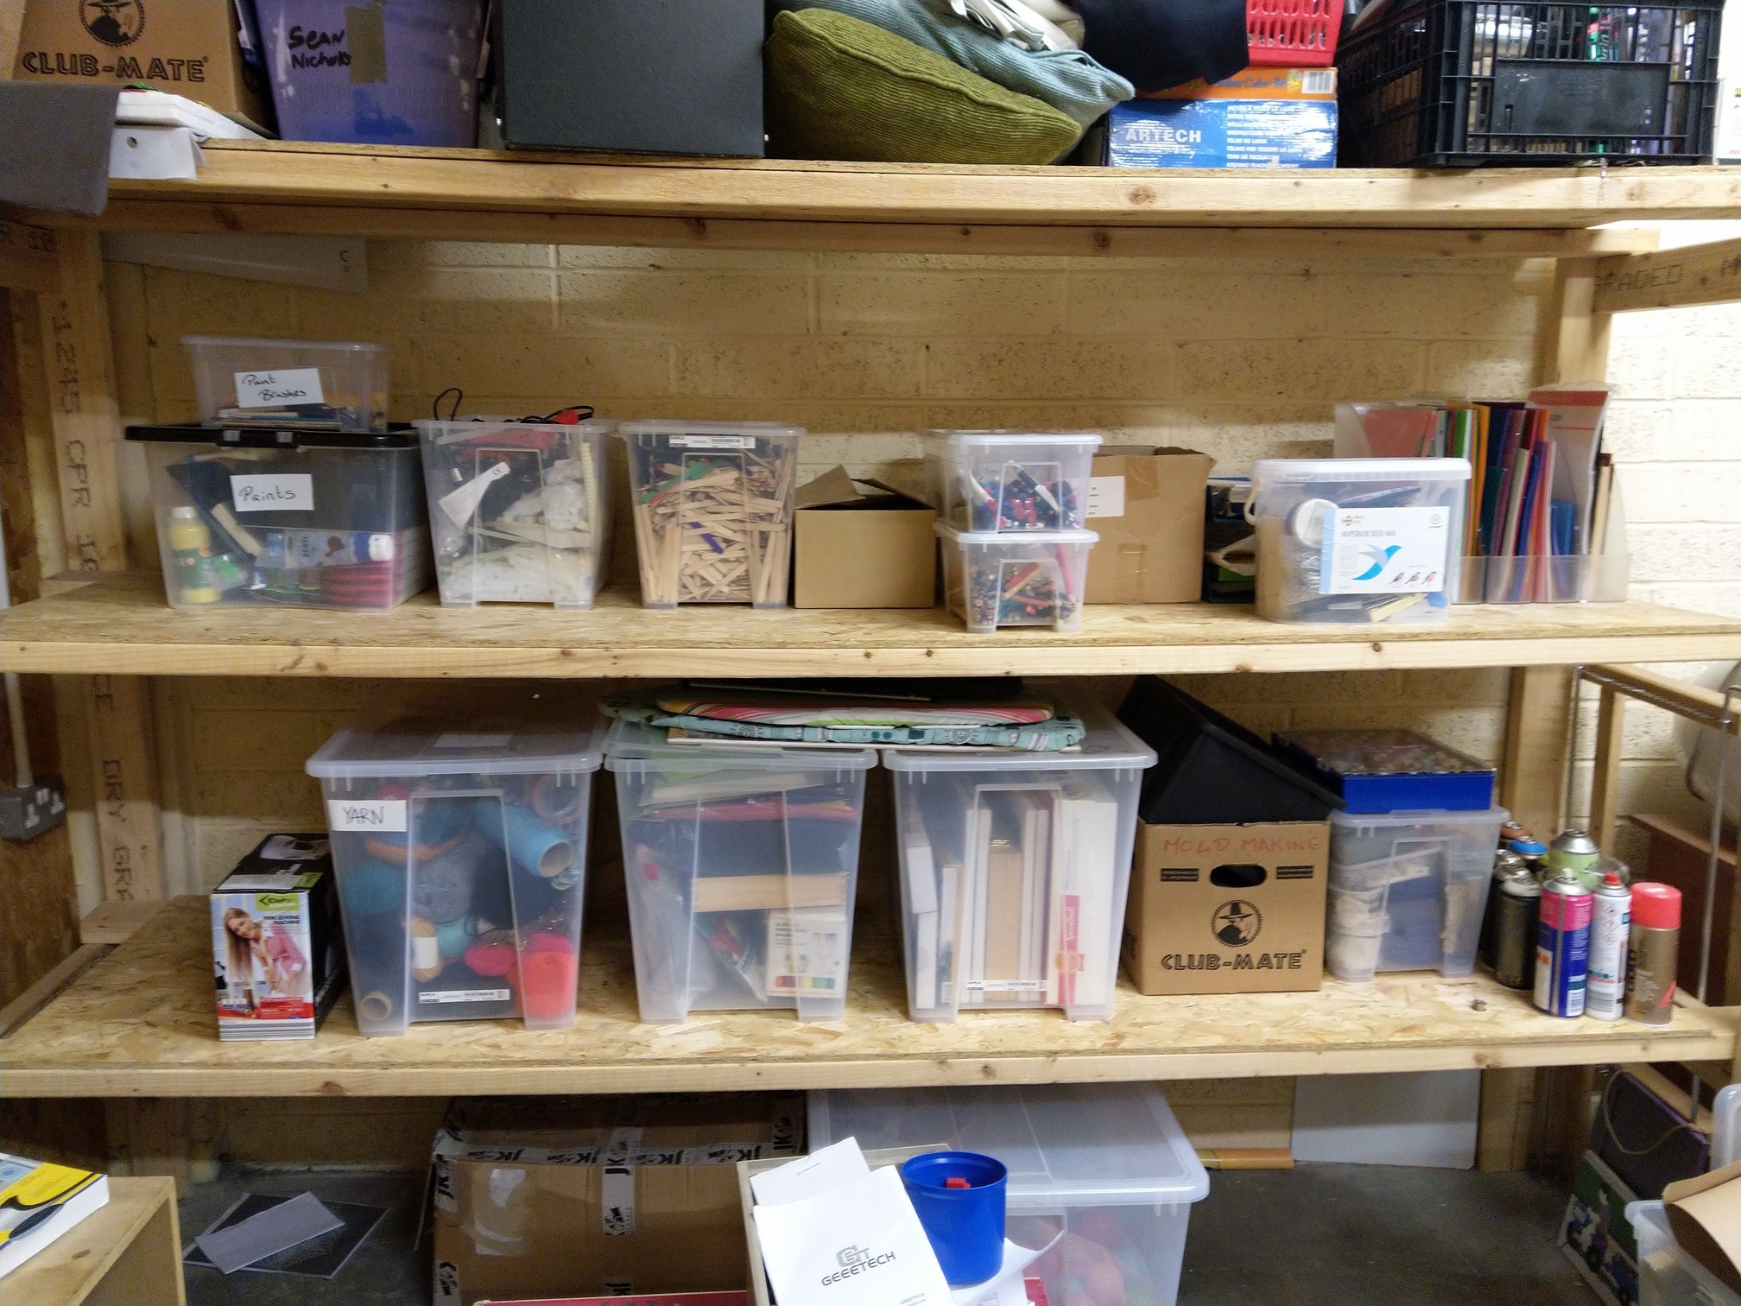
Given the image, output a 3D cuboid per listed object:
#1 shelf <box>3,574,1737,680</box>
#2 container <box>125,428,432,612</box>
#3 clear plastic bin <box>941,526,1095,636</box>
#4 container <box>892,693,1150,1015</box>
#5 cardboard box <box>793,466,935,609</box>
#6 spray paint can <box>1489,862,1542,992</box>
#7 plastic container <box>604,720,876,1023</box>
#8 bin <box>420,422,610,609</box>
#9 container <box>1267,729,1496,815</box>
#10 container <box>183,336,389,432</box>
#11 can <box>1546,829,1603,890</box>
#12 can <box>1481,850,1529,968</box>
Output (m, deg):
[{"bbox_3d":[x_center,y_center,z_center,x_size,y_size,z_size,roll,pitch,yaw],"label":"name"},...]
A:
[{"bbox_3d":[-0.003,-0.049,1.966,2.460,0.053,0.605,0,10,-3],"label":"shelf"},{"bbox_3d":[-0.854,-0.217,1.960,0.408,0.264,0.330,-1,10,-5],"label":"container"},{"bbox_3d":[0.199,-0.112,1.787,0.190,0.140,0.280,0,8,-4],"label":"clear plastic bin"},{"bbox_3d":[0.196,0.287,2.036,0.389,0.422,0.566,0,10,-3],"label":"container"},{"bbox_3d":[-0.013,-0.196,2.055,0.217,0.215,0.220,0,10,-3],"label":"cardboard box"},{"bbox_3d":[1.022,0.431,1.992,0.066,0.193,0.066,0,8,0],"label":"spray paint can"},{"bbox_3d":[-0.192,0.292,2.035,0.386,0.422,0.560,0,10,-3],"label":"plastic container"},{"bbox_3d":[-0.545,-0.236,2.030,0.277,0.282,0.385,0,10,-6],"label":"bin"},{"bbox_3d":[0.831,0.191,2.074,0.252,0.067,0.277,-1,10,-7],"label":"container"},{"bbox_3d":[-0.931,-0.426,2.017,0.280,0.140,0.190,-2,9,-13],"label":"container"},{"bbox_3d":[1.102,0.395,2.005,0.066,0.230,0.066,0,10,0],"label":"can"},{"bbox_3d":[1.021,0.407,2.035,0.066,0.195,0.066,0,10,0],"label":"can"}]

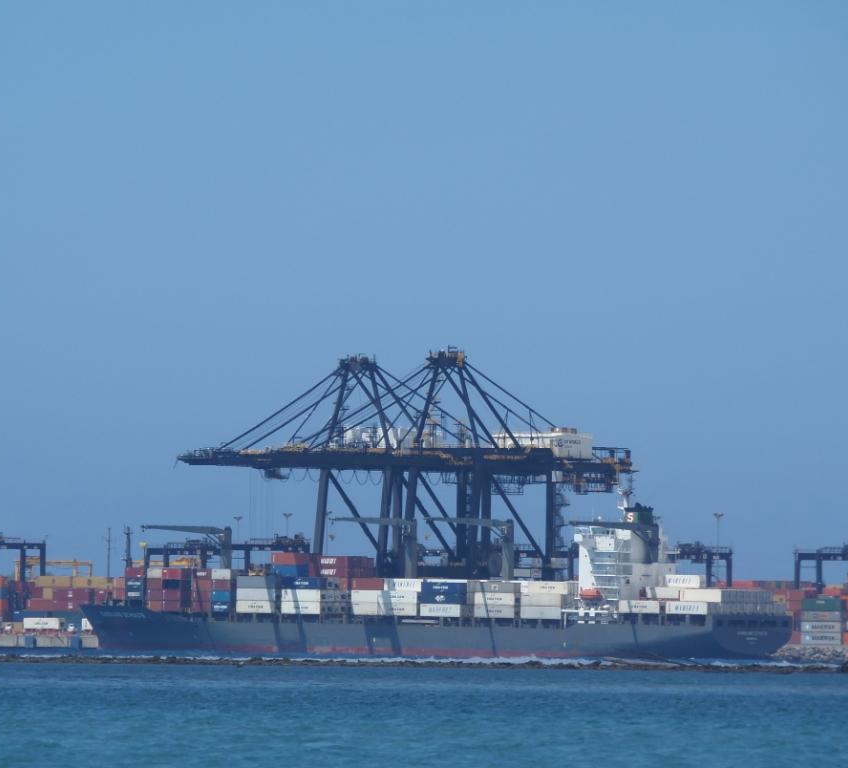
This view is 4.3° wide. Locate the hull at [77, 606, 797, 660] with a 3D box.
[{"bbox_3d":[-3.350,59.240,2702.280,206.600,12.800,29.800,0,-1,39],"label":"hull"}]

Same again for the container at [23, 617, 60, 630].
[{"bbox_3d":[-97.130,61.190,2902.750,12.190,2.900,2.440,0,-1,38],"label":"container"}]

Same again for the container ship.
[{"bbox_3d":[-3.190,45.740,2702.520,206.600,40.000,29.800,0,-1,39],"label":"container ship"}]

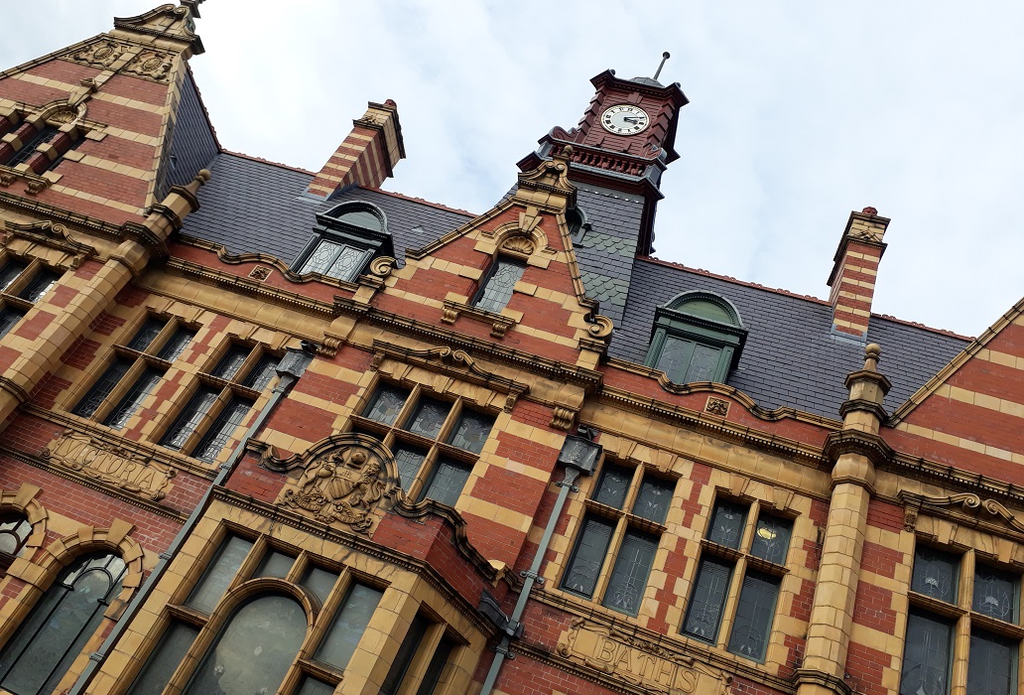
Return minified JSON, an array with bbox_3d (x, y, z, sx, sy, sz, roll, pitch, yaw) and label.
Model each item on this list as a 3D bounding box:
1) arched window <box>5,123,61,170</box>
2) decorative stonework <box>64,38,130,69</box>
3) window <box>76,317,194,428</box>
[{"bbox_3d":[-10.035,-4.167,16.879,0.787,1.591,0.160,16,-34,15],"label":"arched window"},{"bbox_3d":[-9.704,-6.920,18.569,1.410,1.012,0.150,16,-34,15],"label":"decorative stonework"},{"bbox_3d":[-6.490,0.398,13.836,1.265,2.367,0.300,16,-34,15],"label":"window"}]

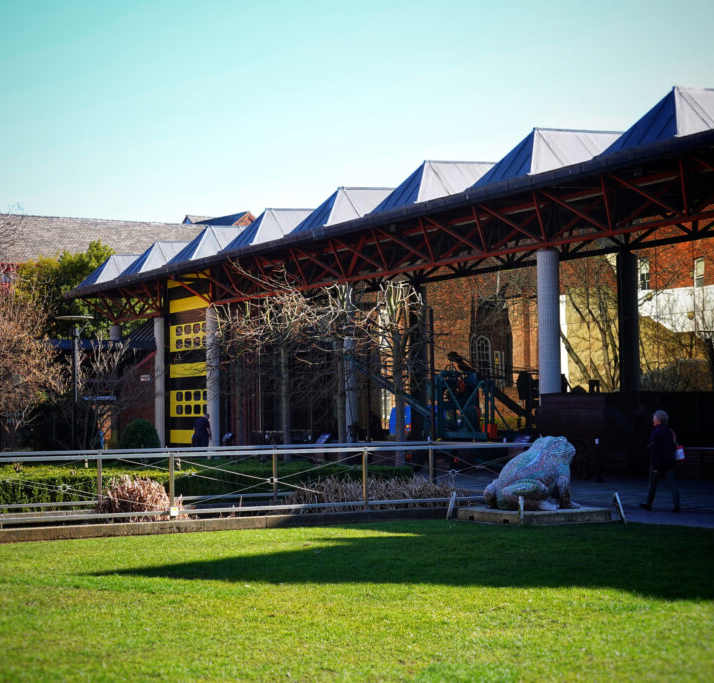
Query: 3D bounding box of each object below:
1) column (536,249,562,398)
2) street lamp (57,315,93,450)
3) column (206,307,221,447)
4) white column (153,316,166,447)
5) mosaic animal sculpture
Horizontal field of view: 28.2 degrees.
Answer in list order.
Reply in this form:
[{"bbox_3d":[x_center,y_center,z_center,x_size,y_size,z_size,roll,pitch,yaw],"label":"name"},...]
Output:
[{"bbox_3d":[4.918,0.522,36.275,0.570,5.781,0.570,1,-4,-30],"label":"column"},{"bbox_3d":[-7.336,1.466,36.976,1.040,4.256,1.040,1,-4,-30],"label":"street lamp"},{"bbox_3d":[-5.493,1.594,54.348,0.540,5.803,0.540,-1,-3,0],"label":"column"},{"bbox_3d":[-8.179,1.887,59.010,0.470,5.778,0.470,1,-4,-30],"label":"white column"},{"bbox_3d":[2.587,1.927,20.940,1.170,1.070,0.950,1,-4,-30],"label":"mosaic animal sculpture"}]

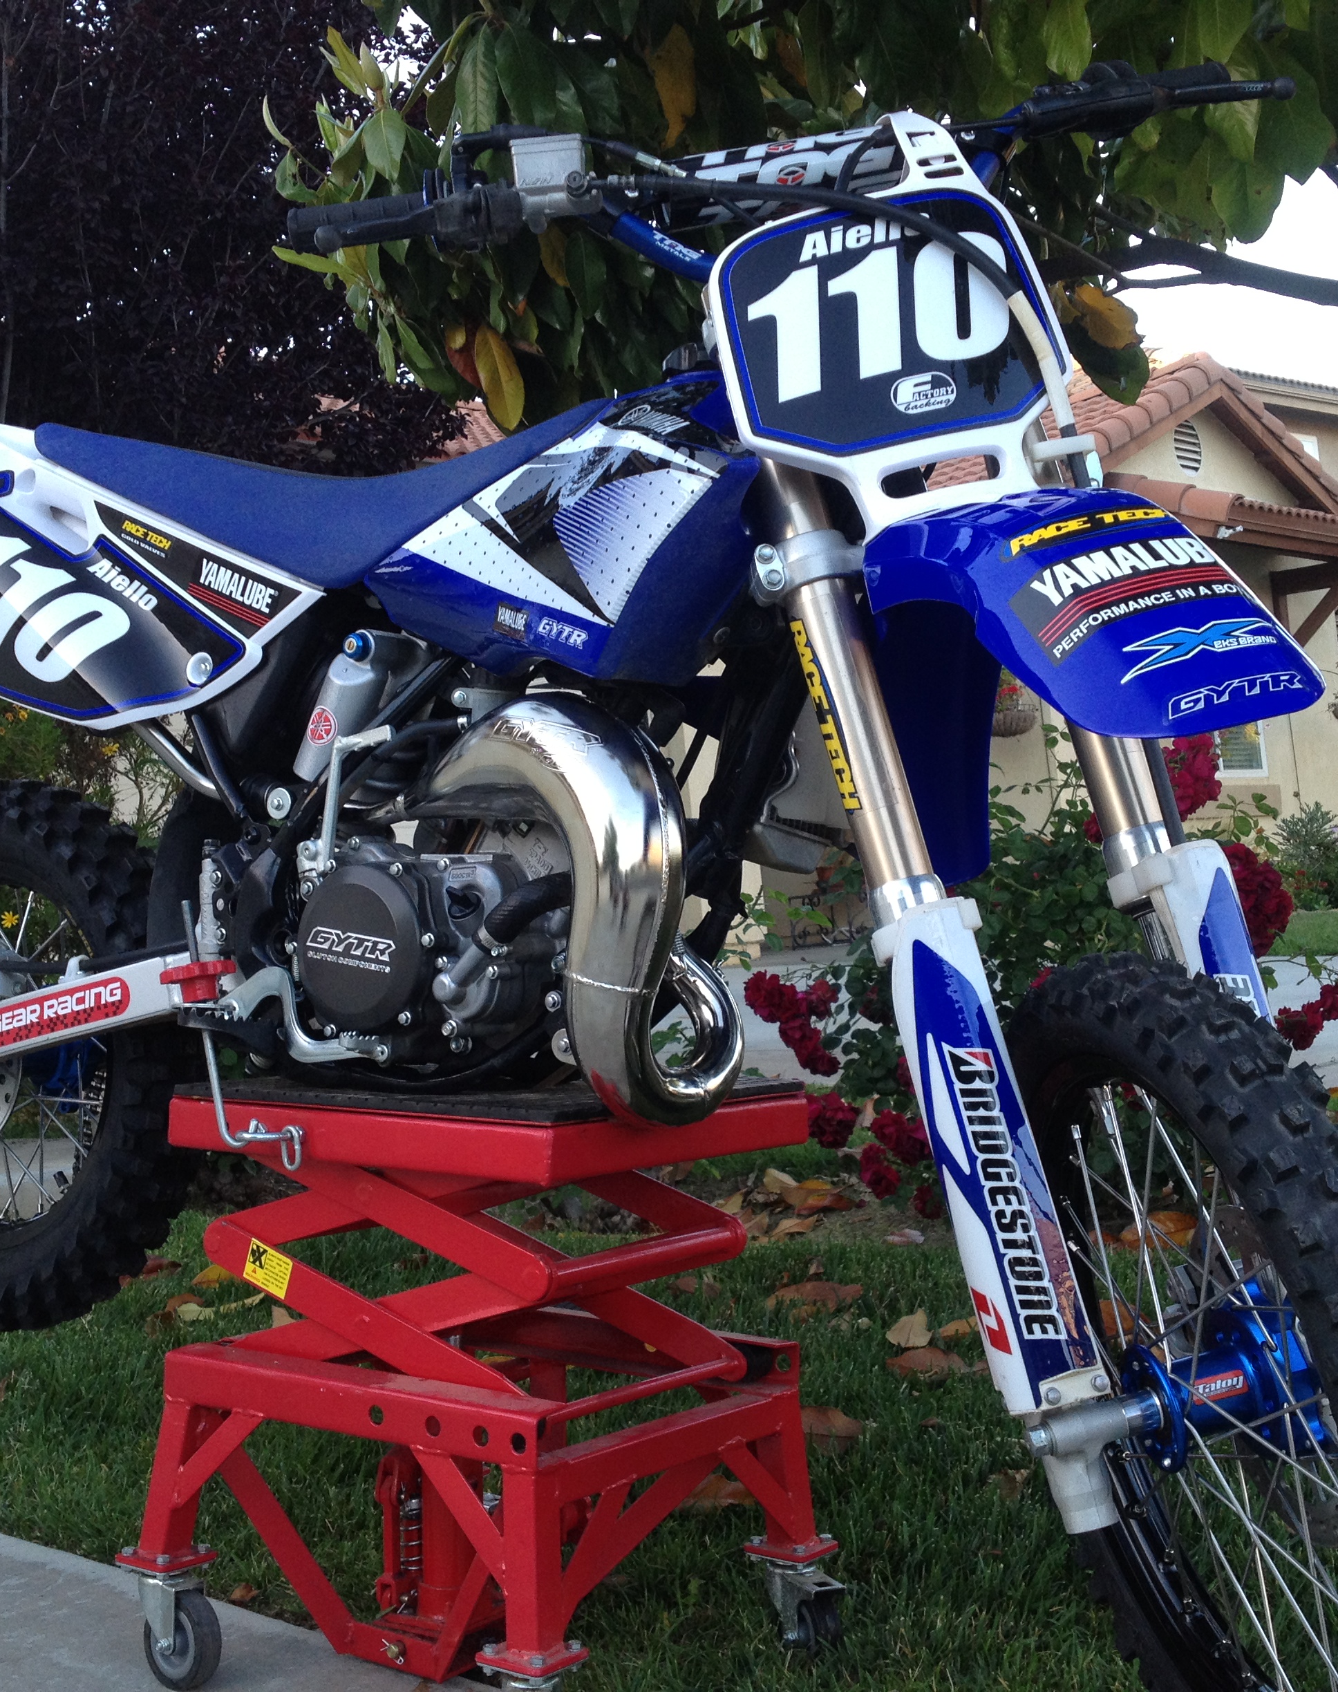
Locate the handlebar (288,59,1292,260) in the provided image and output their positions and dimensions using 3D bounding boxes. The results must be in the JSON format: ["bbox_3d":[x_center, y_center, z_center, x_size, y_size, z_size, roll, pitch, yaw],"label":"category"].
[{"bbox_3d":[0.100,-0.506,1.690,0.765,0.150,0.150,-13,-12,-12],"label":"handlebar"}]

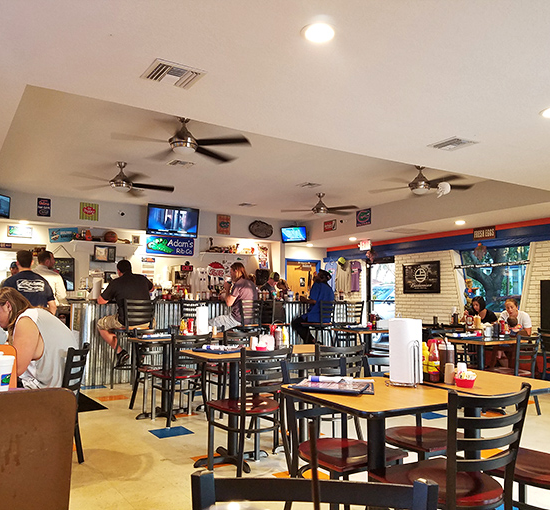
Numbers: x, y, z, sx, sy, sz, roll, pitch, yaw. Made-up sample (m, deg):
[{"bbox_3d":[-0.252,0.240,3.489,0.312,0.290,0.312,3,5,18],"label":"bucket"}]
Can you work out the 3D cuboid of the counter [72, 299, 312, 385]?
[{"bbox_3d":[-0.857,1.357,8.479,4.750,1.140,0.750,3,-6,-33],"label":"counter"}]

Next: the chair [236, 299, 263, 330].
[{"bbox_3d":[-0.463,1.248,7.589,0.440,1.120,0.470,4,-7,-42],"label":"chair"}]

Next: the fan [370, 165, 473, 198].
[{"bbox_3d":[1.936,-0.997,6.753,1.330,0.380,1.330,3,-6,-33],"label":"fan"}]

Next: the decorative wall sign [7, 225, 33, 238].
[{"bbox_3d":[-4.321,-0.386,8.676,0.375,0.185,0.030,3,-6,-33],"label":"decorative wall sign"}]

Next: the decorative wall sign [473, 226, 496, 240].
[{"bbox_3d":[3.806,-0.387,9.275,0.030,0.217,0.450,3,-6,-33],"label":"decorative wall sign"}]

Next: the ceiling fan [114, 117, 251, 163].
[{"bbox_3d":[-0.849,-1.111,4.748,1.310,0.380,1.310,1,-5,-10],"label":"ceiling fan"}]

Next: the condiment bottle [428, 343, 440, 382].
[{"bbox_3d":[0.744,0.494,2.391,0.056,0.190,0.052,-2,-5,17],"label":"condiment bottle"}]

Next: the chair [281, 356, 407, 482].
[{"bbox_3d":[0.293,0.918,2.360,0.430,0.850,0.530,3,-6,-33],"label":"chair"}]

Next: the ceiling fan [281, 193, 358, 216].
[{"bbox_3d":[0.751,-0.799,8.267,1.310,0.380,1.310,-1,-5,5],"label":"ceiling fan"}]

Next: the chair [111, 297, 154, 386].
[{"bbox_3d":[-1.847,1.161,6.595,0.470,1.130,0.440,-5,-7,42],"label":"chair"}]

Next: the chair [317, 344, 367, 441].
[{"bbox_3d":[0.365,1.050,3.694,0.440,0.830,0.470,3,-6,-31],"label":"chair"}]

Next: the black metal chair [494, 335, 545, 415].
[{"bbox_3d":[2.297,1.159,4.963,0.430,0.820,0.470,4,-6,-38],"label":"black metal chair"}]

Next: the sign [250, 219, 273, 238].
[{"bbox_3d":[-0.287,-0.550,11.117,0.626,0.381,0.030,3,-6,-33],"label":"sign"}]

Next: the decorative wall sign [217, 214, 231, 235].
[{"bbox_3d":[-1.052,-0.626,10.571,0.307,0.398,0.020,3,-6,-33],"label":"decorative wall sign"}]

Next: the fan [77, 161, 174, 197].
[{"bbox_3d":[-1.972,-1.001,6.554,1.330,0.380,1.330,3,-6,-33],"label":"fan"}]

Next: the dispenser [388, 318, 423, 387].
[{"bbox_3d":[0.606,0.442,2.376,0.160,0.310,0.160,-1,-5,14],"label":"dispenser"}]

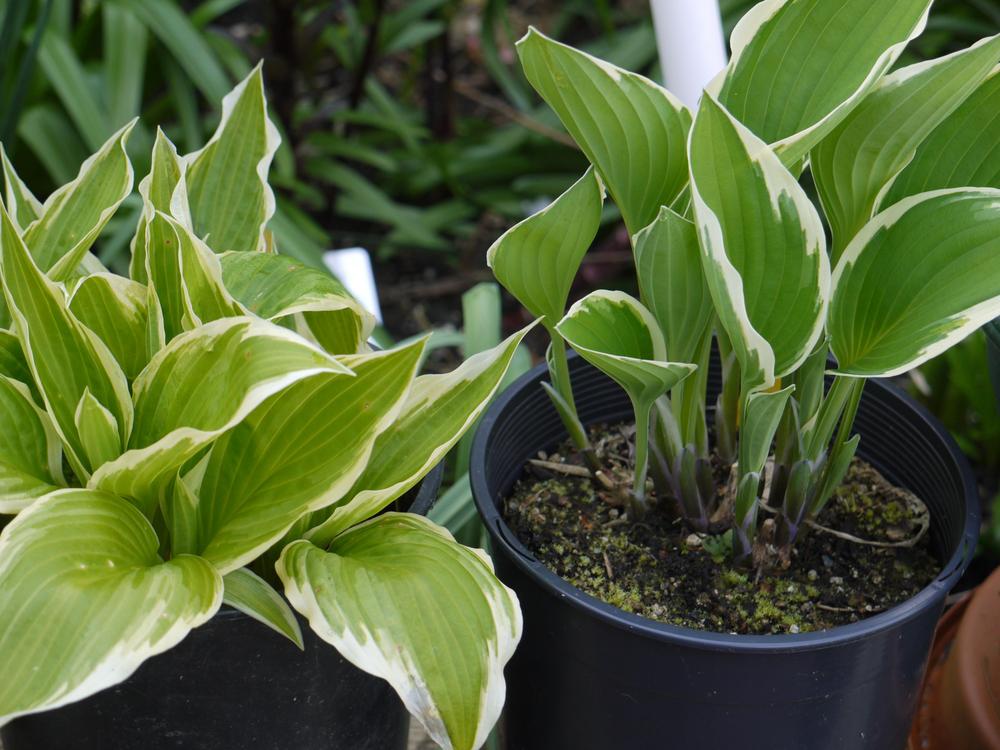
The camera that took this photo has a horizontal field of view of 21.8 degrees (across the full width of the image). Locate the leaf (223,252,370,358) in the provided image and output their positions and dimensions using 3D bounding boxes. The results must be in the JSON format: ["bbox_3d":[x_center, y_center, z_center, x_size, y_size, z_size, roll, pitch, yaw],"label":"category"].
[{"bbox_3d":[-0.076,-0.027,0.975,0.058,0.026,0.034,6,37,3],"label":"leaf"}]

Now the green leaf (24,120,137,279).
[{"bbox_3d":[-0.158,-0.066,0.980,0.024,0.066,0.018,31,11,0],"label":"green leaf"}]

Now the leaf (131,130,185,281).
[{"bbox_3d":[-0.127,-0.060,0.968,0.021,0.068,0.018,-3,17,0],"label":"leaf"}]

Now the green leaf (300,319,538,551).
[{"bbox_3d":[-0.029,0.021,0.955,0.108,0.022,0.034,-43,54,9],"label":"green leaf"}]

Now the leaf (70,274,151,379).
[{"bbox_3d":[-0.143,-0.017,0.955,0.030,0.045,0.022,-9,20,-11],"label":"leaf"}]

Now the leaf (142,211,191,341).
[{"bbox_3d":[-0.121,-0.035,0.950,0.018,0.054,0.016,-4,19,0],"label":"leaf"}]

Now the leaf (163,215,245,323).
[{"bbox_3d":[-0.107,-0.039,0.952,0.022,0.050,0.018,-14,17,11],"label":"leaf"}]

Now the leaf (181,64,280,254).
[{"bbox_3d":[-0.102,-0.079,0.980,0.034,0.078,0.020,11,14,-6],"label":"leaf"}]

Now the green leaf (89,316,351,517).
[{"bbox_3d":[-0.099,0.013,0.930,0.090,0.045,0.052,-17,35,12],"label":"green leaf"}]

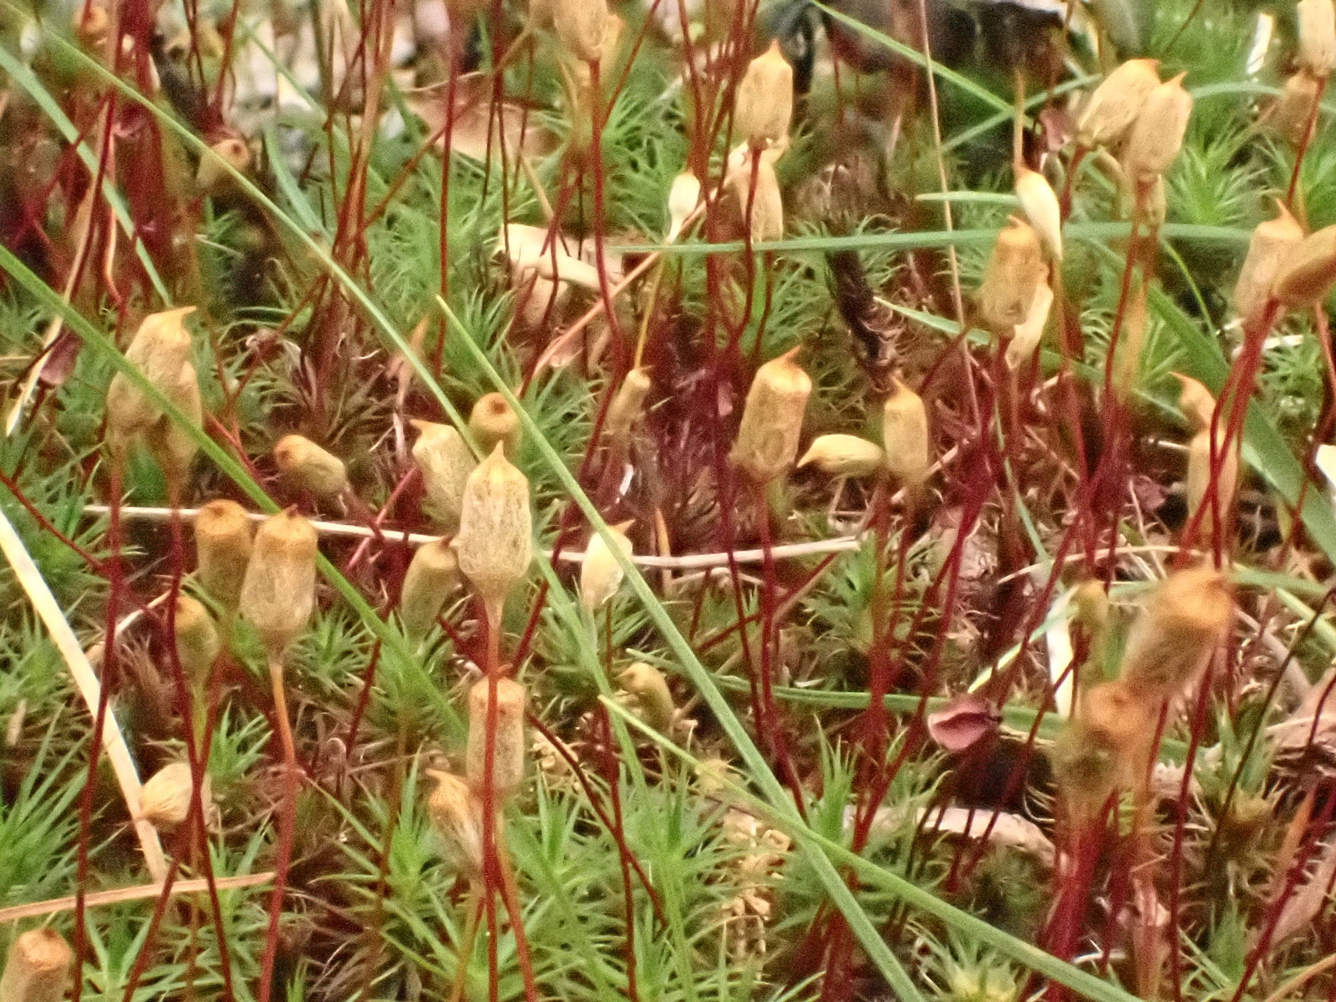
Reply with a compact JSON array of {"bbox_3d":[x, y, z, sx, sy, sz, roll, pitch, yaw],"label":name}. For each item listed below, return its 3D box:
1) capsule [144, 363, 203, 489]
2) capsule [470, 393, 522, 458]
[{"bbox_3d":[-0.026,-0.004,0.205,0.003,0.007,0.003,6,22,0],"label":"capsule"},{"bbox_3d":[-0.009,-0.004,0.214,0.003,0.005,0.003,4,47,0],"label":"capsule"}]

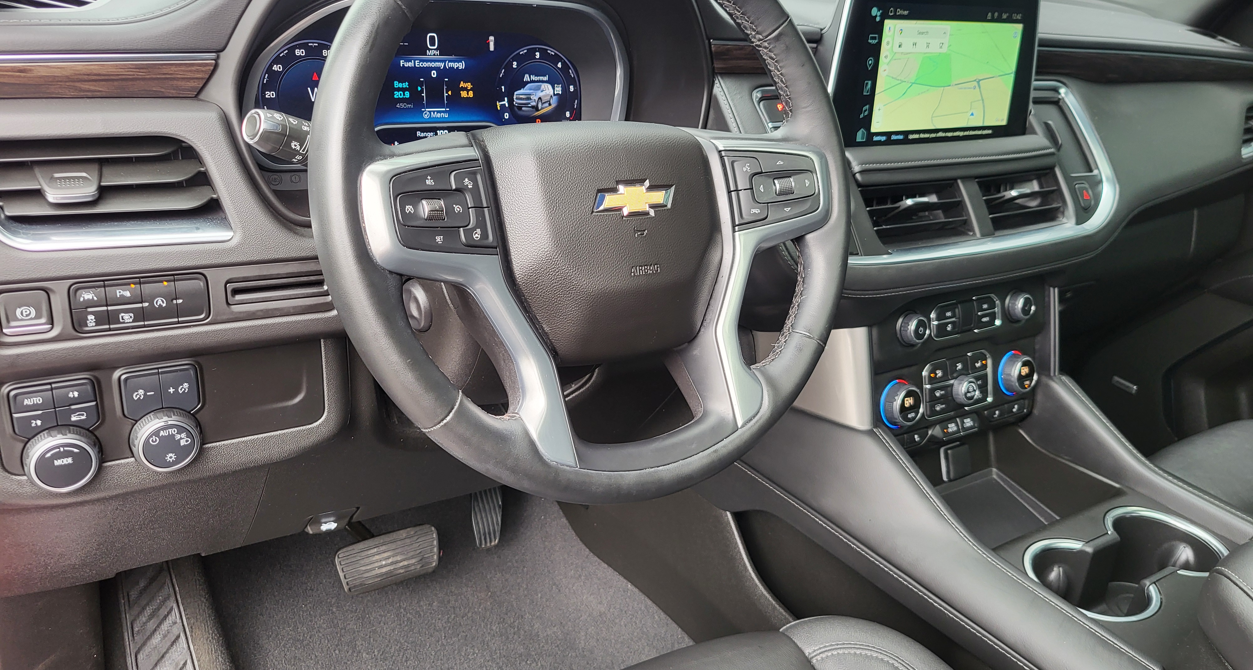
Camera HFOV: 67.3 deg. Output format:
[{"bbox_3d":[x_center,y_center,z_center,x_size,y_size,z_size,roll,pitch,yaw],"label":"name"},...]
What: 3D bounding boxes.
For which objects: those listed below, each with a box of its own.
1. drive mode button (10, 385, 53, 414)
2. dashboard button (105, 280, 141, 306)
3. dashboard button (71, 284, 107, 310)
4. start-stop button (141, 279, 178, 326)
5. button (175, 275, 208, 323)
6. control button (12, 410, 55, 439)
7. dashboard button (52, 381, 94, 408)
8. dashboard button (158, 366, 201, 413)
[{"bbox_3d":[-0.406,0.043,0.641,0.025,0.017,0.008,-9,20,-35],"label":"drive mode button"},{"bbox_3d":[-0.324,-0.027,0.606,0.020,0.017,0.009,-10,9,-32],"label":"dashboard button"},{"bbox_3d":[-0.370,-0.027,0.646,0.021,0.018,0.008,-9,20,-35],"label":"dashboard button"},{"bbox_3d":[-0.306,-0.022,0.618,0.020,0.031,0.009,-10,9,-32],"label":"start-stop button"},{"bbox_3d":[-0.290,-0.025,0.628,0.019,0.031,0.009,-10,9,-32],"label":"button"},{"bbox_3d":[-0.407,0.061,0.645,0.025,0.019,0.008,-9,20,-35],"label":"control button"},{"bbox_3d":[-0.356,0.037,0.607,0.022,0.014,0.009,-10,9,-32],"label":"dashboard button"},{"bbox_3d":[-0.304,0.037,0.640,0.023,0.030,0.009,-10,9,-32],"label":"dashboard button"}]

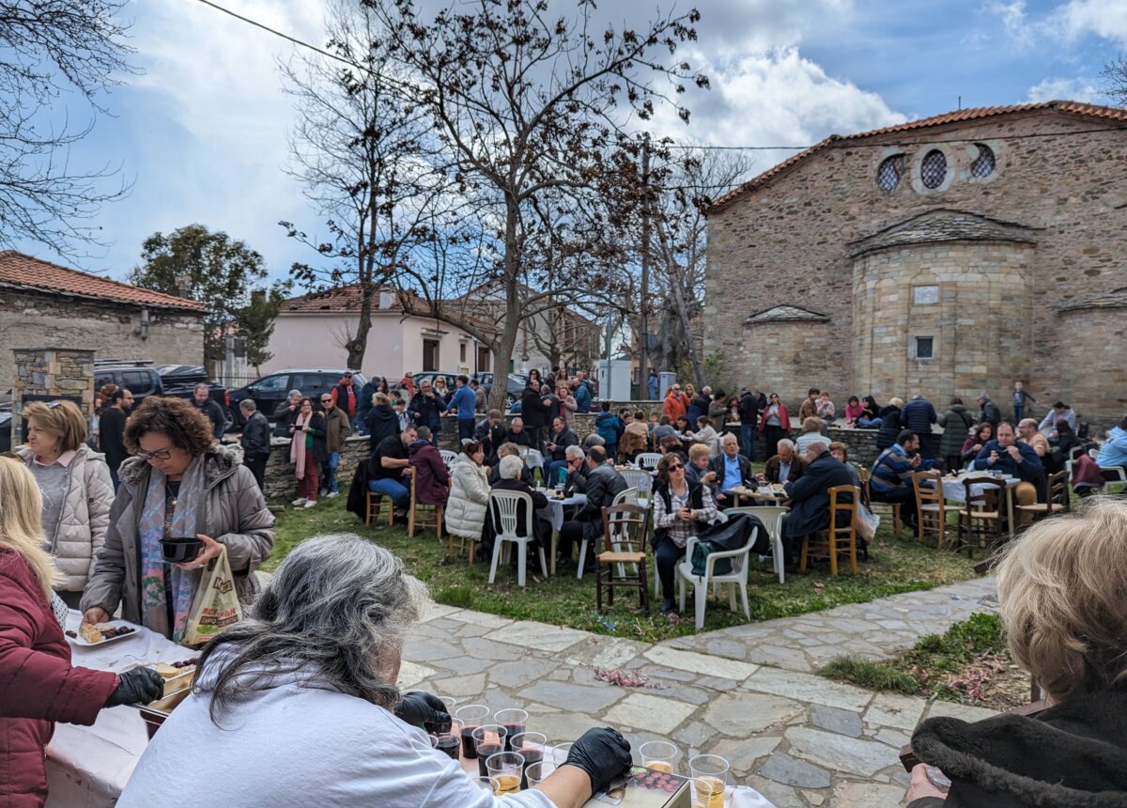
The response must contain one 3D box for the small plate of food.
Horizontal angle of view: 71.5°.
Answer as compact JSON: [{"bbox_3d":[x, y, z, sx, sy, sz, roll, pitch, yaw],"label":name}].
[{"bbox_3d":[-1.572,0.782,2.656,0.190,0.025,0.195,1,2,28],"label":"small plate of food"}]

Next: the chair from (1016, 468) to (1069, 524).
[{"bbox_3d":[5.936,1.330,9.740,0.430,0.890,0.460,0,2,-35],"label":"chair"}]

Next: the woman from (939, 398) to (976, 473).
[{"bbox_3d":[6.750,0.700,13.450,0.600,1.630,0.450,1,1,19],"label":"woman"}]

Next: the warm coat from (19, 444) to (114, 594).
[{"bbox_3d":[-2.300,0.515,3.500,0.480,0.670,0.330,1,1,6],"label":"warm coat"}]

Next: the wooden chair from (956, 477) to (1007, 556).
[{"bbox_3d":[4.780,1.314,8.980,0.440,0.890,0.430,1,2,12],"label":"wooden chair"}]

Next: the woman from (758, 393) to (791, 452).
[{"bbox_3d":[4.591,0.604,17.128,0.620,1.650,0.380,1,2,13],"label":"woman"}]

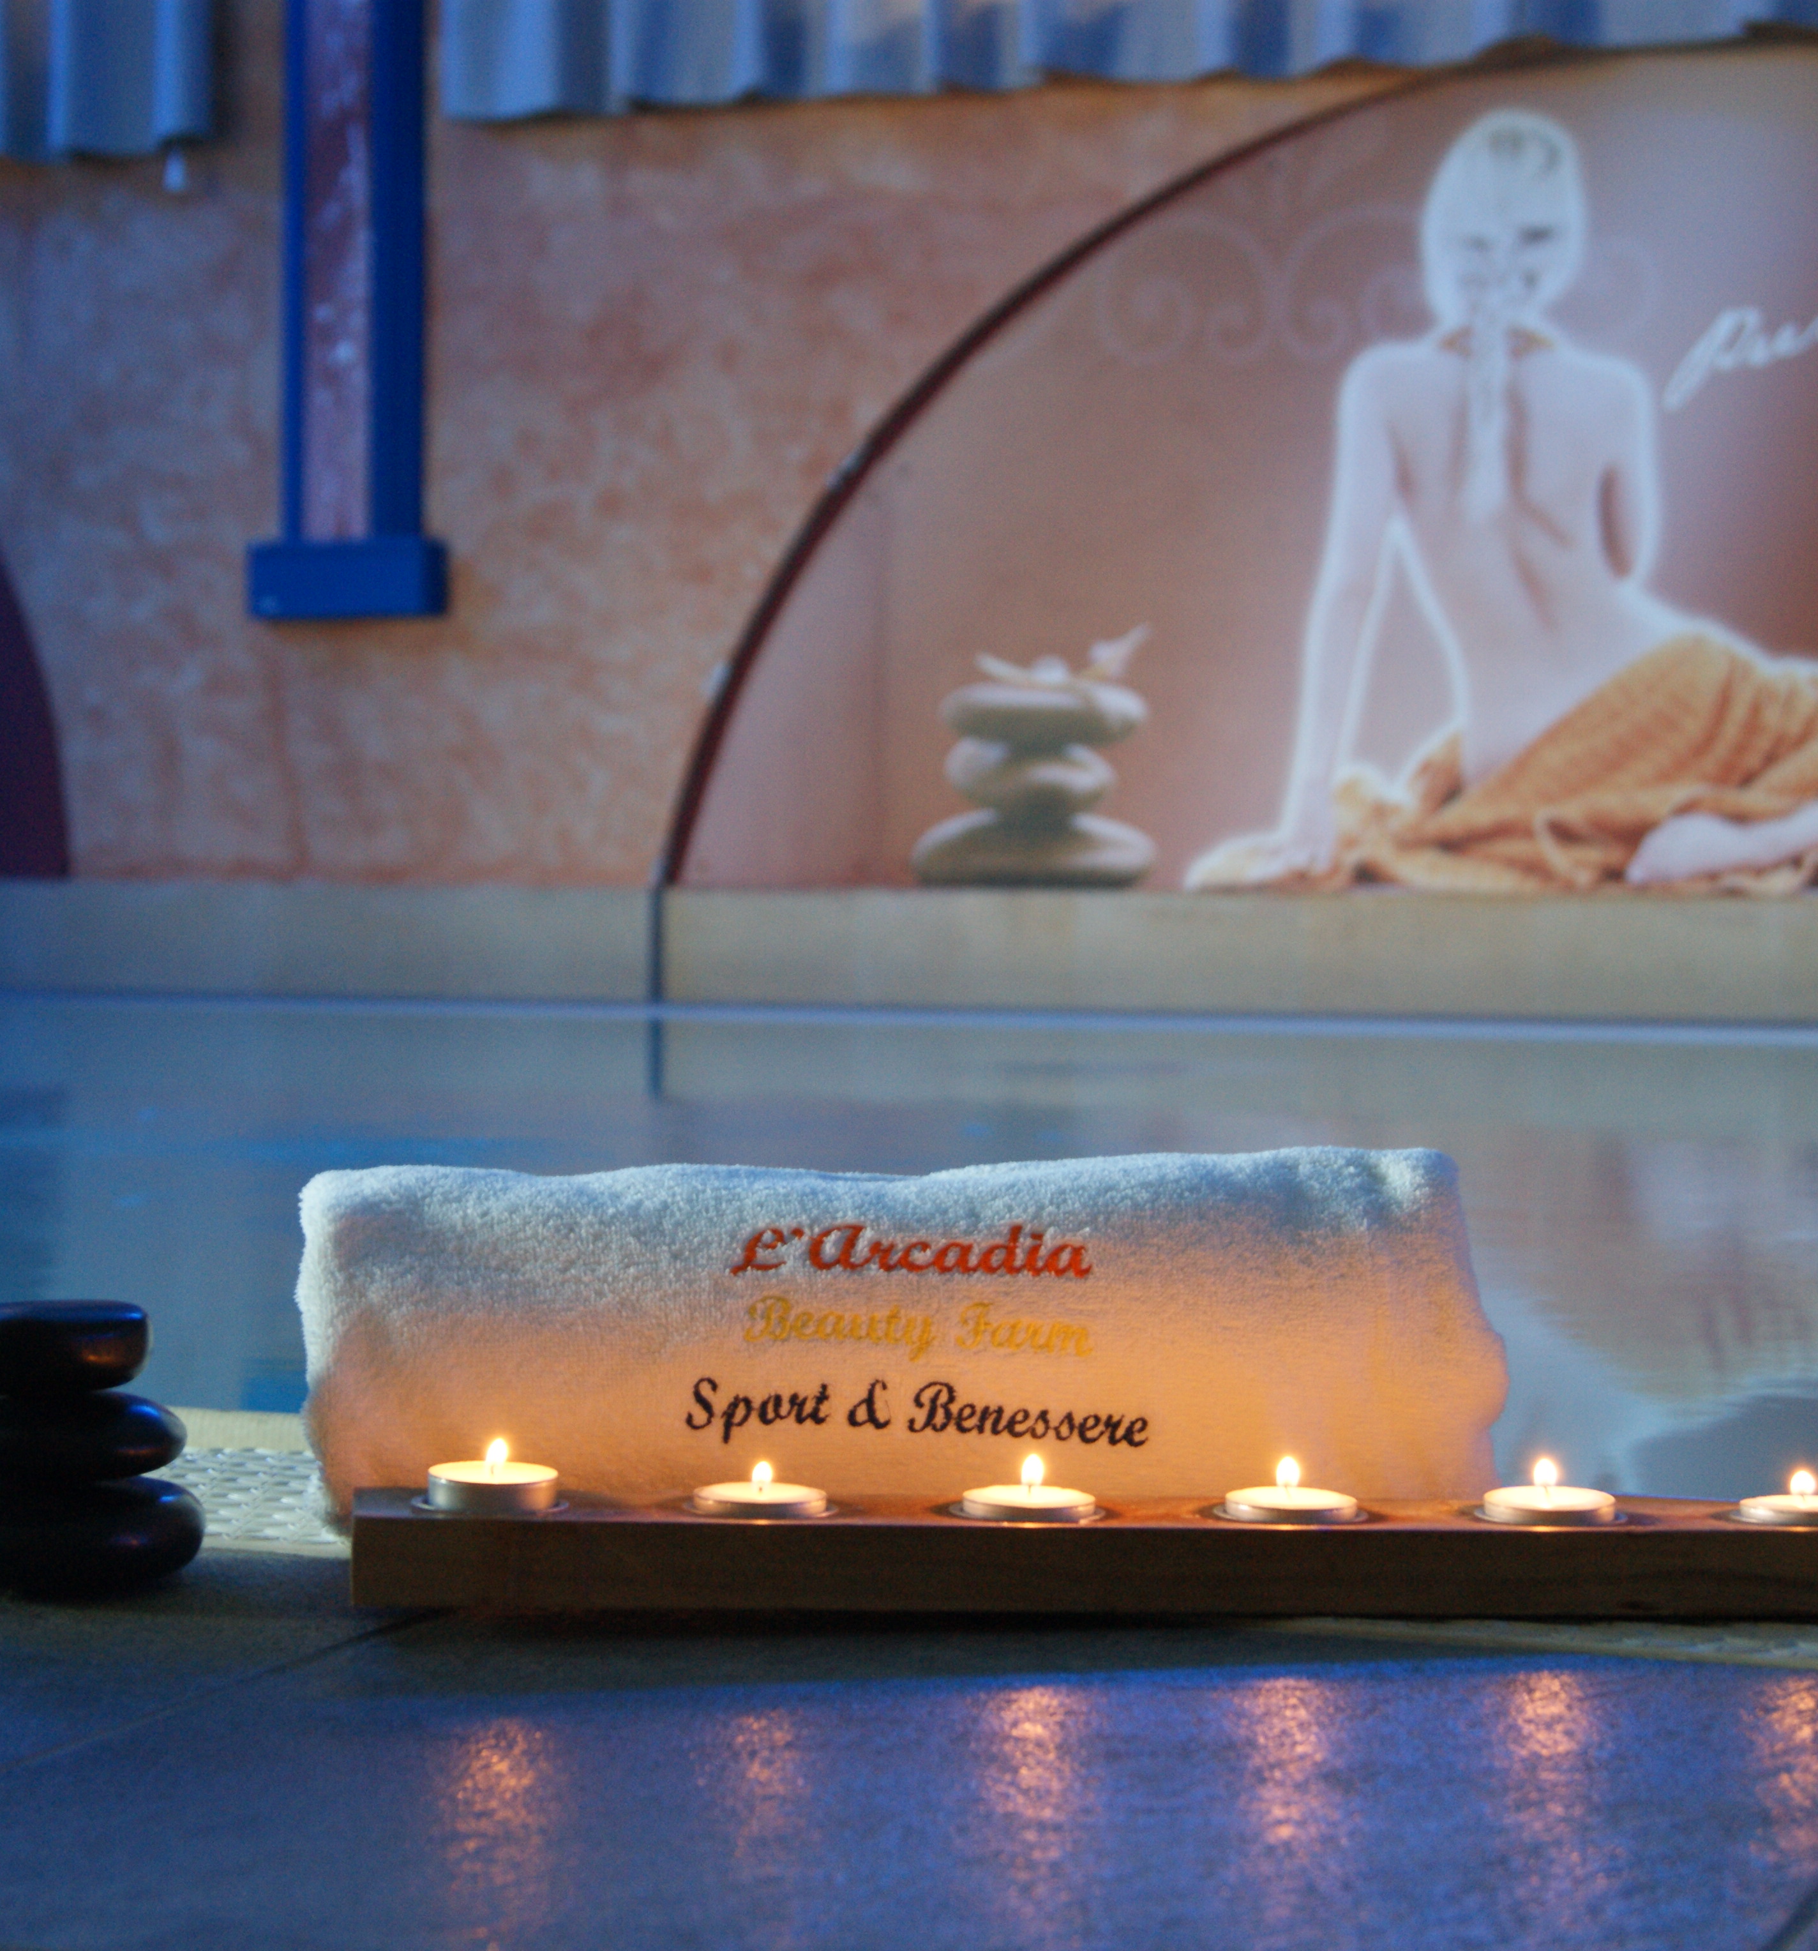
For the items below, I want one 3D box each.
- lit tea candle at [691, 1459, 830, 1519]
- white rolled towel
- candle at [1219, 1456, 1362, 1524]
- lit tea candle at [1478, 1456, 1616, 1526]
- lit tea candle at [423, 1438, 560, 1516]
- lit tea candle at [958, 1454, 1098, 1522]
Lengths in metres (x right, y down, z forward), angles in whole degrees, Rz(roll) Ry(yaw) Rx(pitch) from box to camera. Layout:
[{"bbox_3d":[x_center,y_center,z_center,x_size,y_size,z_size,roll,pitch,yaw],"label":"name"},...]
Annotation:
[{"bbox_3d":[-0.042,0.148,1.202,0.038,0.020,0.038,0,2,0],"label":"lit tea candle"},{"bbox_3d":[-0.002,0.116,1.333,0.372,0.112,0.120,0,2,1],"label":"white rolled towel"},{"bbox_3d":[0.109,0.148,1.210,0.038,0.021,0.038,0,2,0],"label":"candle"},{"bbox_3d":[0.184,0.149,1.214,0.038,0.021,0.038,0,2,0],"label":"lit tea candle"},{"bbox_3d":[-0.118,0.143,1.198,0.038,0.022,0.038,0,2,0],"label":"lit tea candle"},{"bbox_3d":[0.034,0.147,1.206,0.038,0.021,0.038,0,2,0],"label":"lit tea candle"}]

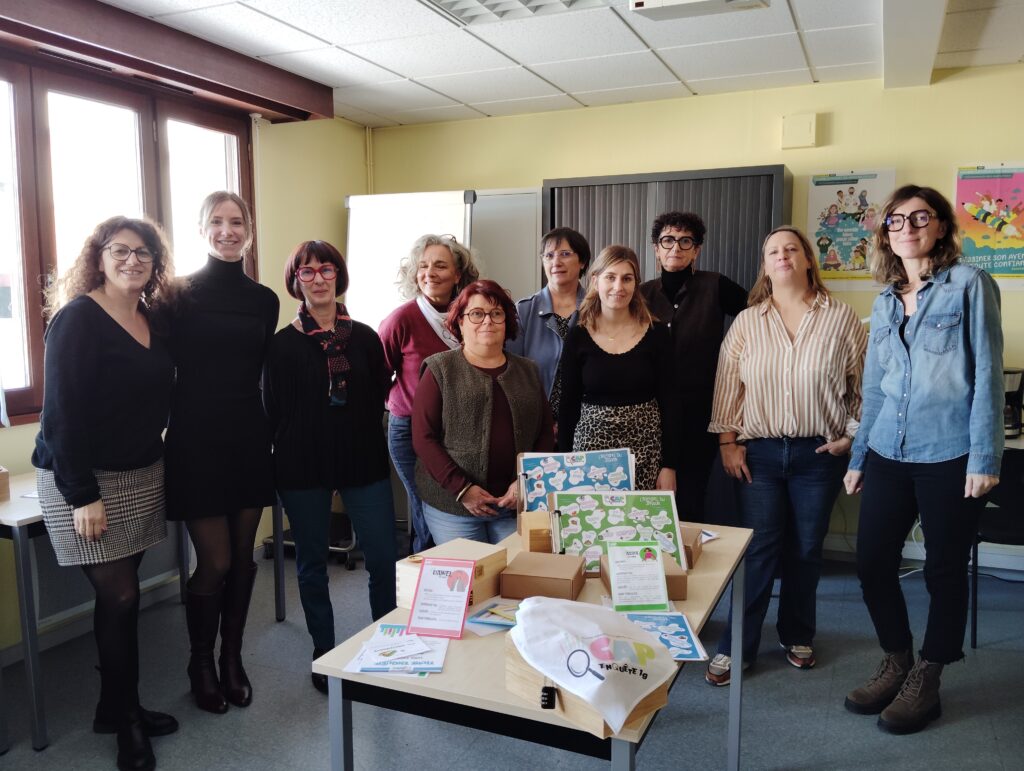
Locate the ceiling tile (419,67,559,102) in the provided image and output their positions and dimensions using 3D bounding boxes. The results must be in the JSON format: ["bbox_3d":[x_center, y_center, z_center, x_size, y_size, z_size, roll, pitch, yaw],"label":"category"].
[{"bbox_3d":[-0.108,-1.521,4.196,0.598,0.023,0.591,3,7,24],"label":"ceiling tile"}]

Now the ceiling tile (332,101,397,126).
[{"bbox_3d":[-0.924,-1.592,4.851,0.212,0.023,0.686,3,7,24],"label":"ceiling tile"}]

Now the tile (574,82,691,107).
[{"bbox_3d":[0.627,-1.531,4.342,0.597,0.020,0.316,3,7,24],"label":"tile"}]

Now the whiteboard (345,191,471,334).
[{"bbox_3d":[-0.514,-0.423,4.120,0.690,1.050,0.050,2,1,17],"label":"whiteboard"}]

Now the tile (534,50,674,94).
[{"bbox_3d":[0.446,-1.502,3.977,0.600,0.020,0.600,3,7,24],"label":"tile"}]

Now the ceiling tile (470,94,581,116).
[{"bbox_3d":[0.077,-1.568,4.613,0.598,0.023,0.317,3,7,24],"label":"ceiling tile"}]

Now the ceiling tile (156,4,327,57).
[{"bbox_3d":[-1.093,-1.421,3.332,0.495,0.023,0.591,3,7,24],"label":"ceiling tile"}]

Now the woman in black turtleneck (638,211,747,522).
[{"bbox_3d":[0.732,0.141,3.520,0.500,1.729,0.320,1,7,14],"label":"woman in black turtleneck"}]

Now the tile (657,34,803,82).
[{"bbox_3d":[0.992,-1.456,3.685,0.597,0.020,0.600,3,7,24],"label":"tile"}]

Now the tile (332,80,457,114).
[{"bbox_3d":[-0.662,-1.555,4.465,0.600,0.020,0.600,3,7,24],"label":"tile"}]

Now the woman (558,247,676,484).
[{"bbox_3d":[0.389,0.286,3.060,0.440,1.577,0.290,1,6,12],"label":"woman"}]

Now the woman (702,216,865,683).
[{"bbox_3d":[1.000,0.245,3.070,0.580,1.650,0.370,2,7,16],"label":"woman"}]

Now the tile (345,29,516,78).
[{"bbox_3d":[-0.351,-1.468,3.678,0.600,0.020,0.600,3,7,24],"label":"tile"}]

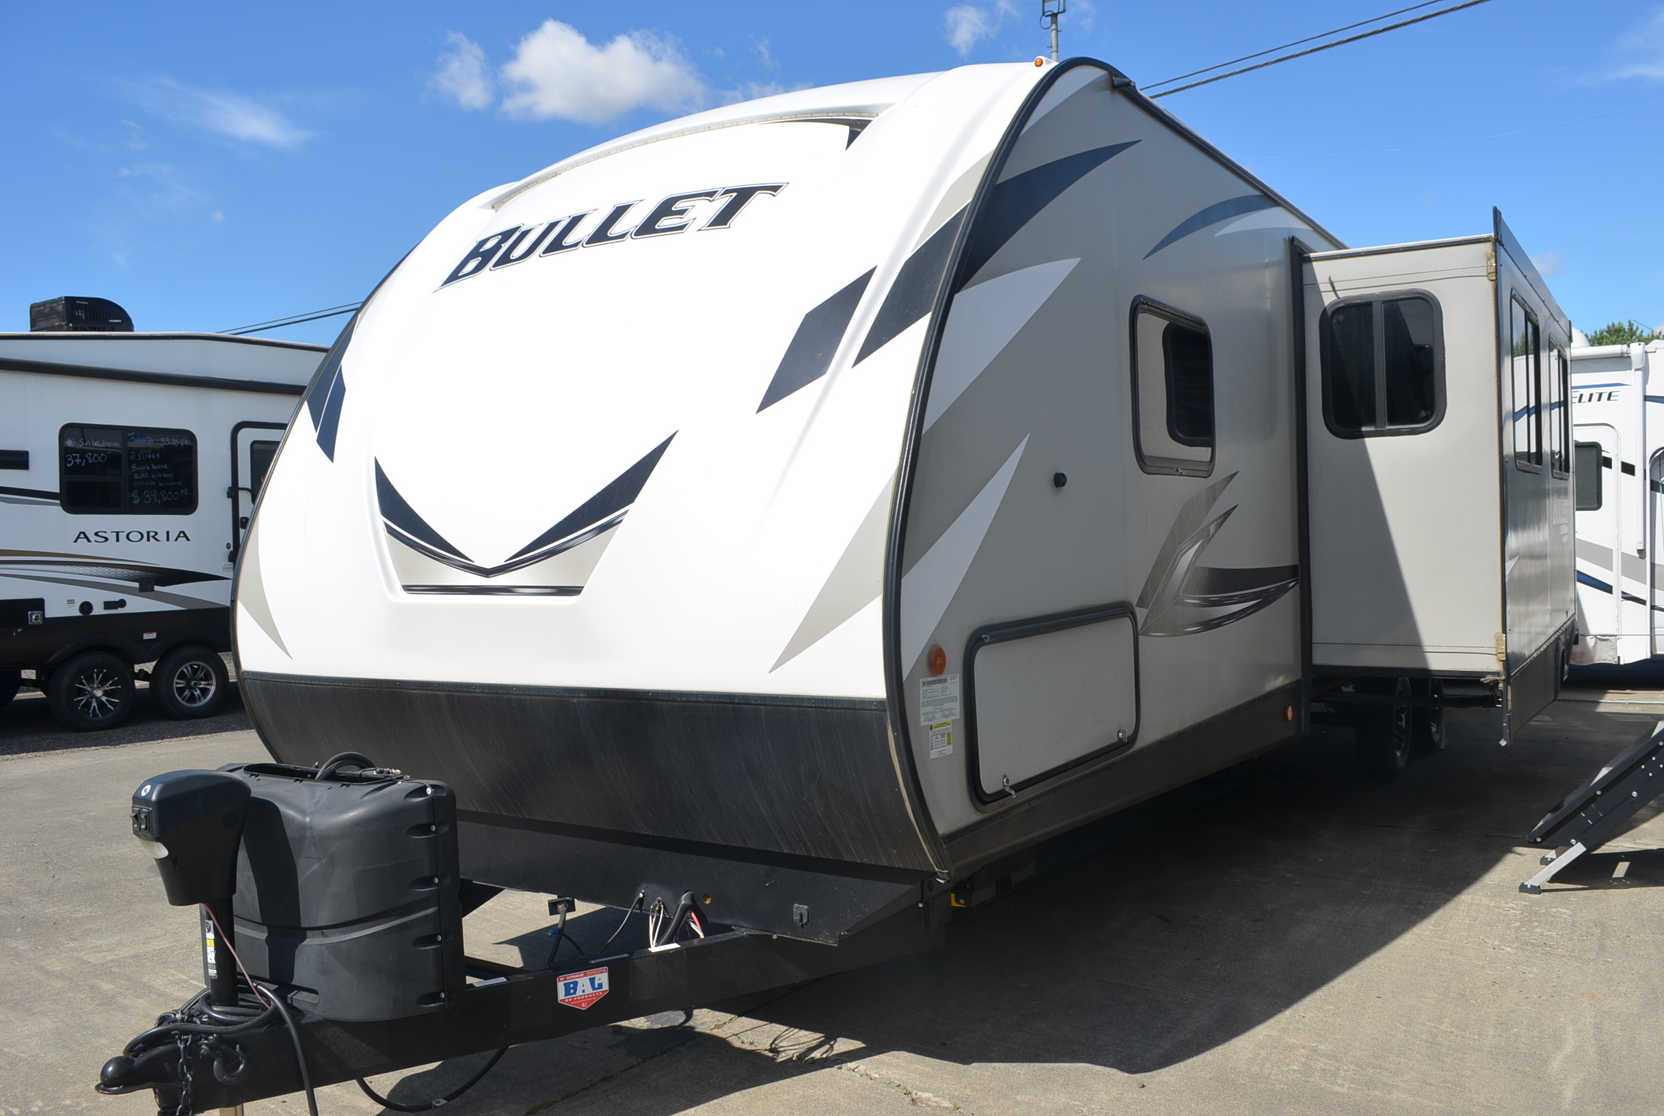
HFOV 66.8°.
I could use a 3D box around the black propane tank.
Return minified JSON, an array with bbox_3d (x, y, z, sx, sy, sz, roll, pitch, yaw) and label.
[{"bbox_3d":[-1.168,0.737,2.925,0.670,0.485,0.360,-2,1,34],"label":"black propane tank"}]

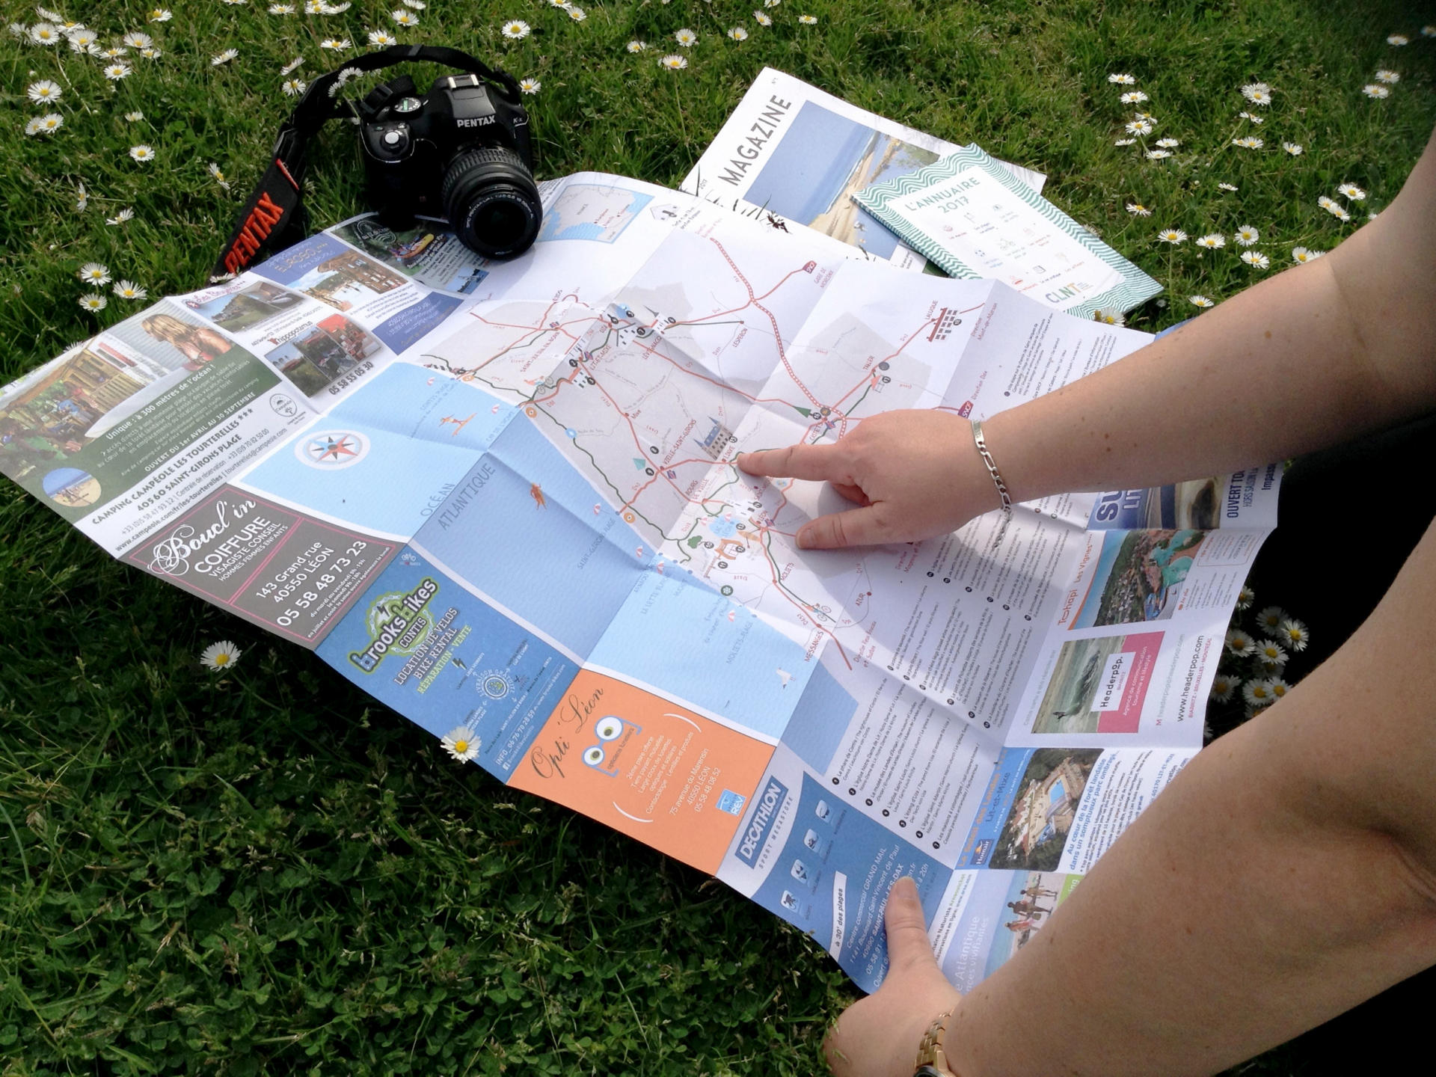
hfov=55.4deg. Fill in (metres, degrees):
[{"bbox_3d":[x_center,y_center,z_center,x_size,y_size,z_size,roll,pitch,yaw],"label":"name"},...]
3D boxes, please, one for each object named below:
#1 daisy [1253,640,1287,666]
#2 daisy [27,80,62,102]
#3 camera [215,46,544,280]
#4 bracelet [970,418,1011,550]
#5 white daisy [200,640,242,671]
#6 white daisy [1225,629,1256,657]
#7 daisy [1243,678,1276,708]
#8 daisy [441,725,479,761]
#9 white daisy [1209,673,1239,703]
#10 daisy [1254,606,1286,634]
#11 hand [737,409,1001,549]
[{"bbox_3d":[0.336,0.070,0.832,0.021,0.009,0.021,4,54,-5],"label":"daisy"},{"bbox_3d":[-0.482,-0.320,0.981,0.025,0.010,0.025,9,60,-11],"label":"daisy"},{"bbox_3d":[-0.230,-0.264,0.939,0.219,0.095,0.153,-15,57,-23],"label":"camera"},{"bbox_3d":[0.167,-0.038,0.833,0.020,0.056,0.063,-7,54,-17],"label":"bracelet"},{"bbox_3d":[-0.262,0.062,0.724,0.022,0.010,0.022,6,51,-8],"label":"white daisy"},{"bbox_3d":[0.320,0.064,0.839,0.021,0.009,0.021,4,54,-6],"label":"white daisy"},{"bbox_3d":[0.322,0.092,0.815,0.021,0.009,0.021,2,58,-2],"label":"daisy"},{"bbox_3d":[-0.132,0.106,0.702,0.021,0.010,0.021,6,58,-8],"label":"daisy"},{"bbox_3d":[0.304,0.090,0.823,0.021,0.009,0.021,2,58,-2],"label":"white daisy"},{"bbox_3d":[0.349,0.052,0.866,0.021,0.009,0.021,3,57,-4],"label":"daisy"},{"bbox_3d":[0.094,-0.041,0.827,0.161,0.062,0.092,2,51,0],"label":"hand"}]

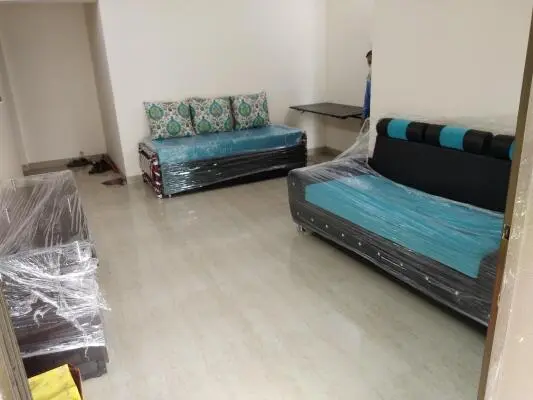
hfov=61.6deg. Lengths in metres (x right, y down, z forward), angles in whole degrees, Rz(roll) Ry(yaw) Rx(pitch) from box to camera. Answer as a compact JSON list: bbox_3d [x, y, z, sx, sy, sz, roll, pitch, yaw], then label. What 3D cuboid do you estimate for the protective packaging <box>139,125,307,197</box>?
[{"bbox_3d":[-0.491,-0.510,5.252,1.787,0.500,0.815,-11,20,-24],"label":"protective packaging"}]

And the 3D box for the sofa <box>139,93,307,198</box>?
[{"bbox_3d":[-0.503,-0.708,5.191,1.787,0.915,0.829,-11,20,-24],"label":"sofa"}]

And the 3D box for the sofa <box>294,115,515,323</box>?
[{"bbox_3d":[1.056,0.007,3.004,0.929,0.837,1.859,-13,21,-28],"label":"sofa"}]

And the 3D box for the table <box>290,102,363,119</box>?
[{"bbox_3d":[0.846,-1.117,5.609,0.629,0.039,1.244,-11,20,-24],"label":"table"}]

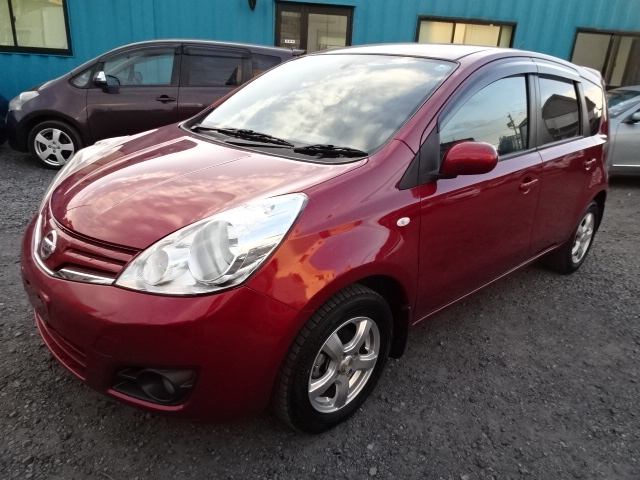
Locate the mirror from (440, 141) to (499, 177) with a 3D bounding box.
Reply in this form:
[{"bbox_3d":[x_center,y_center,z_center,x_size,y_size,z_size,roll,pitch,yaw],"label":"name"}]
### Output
[{"bbox_3d":[0.570,-0.309,1.708,0.128,0.146,0.217,-14,26,-40],"label":"mirror"}]

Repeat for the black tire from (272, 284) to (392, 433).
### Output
[{"bbox_3d":[0.055,0.461,1.759,0.579,0.579,0.178,-14,26,-40],"label":"black tire"}]

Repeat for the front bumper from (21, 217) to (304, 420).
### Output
[{"bbox_3d":[-0.819,0.202,1.863,0.533,0.494,1.650,-14,26,-40],"label":"front bumper"}]

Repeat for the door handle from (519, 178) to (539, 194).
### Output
[{"bbox_3d":[1.081,-0.289,2.300,0.207,0.064,0.059,-14,26,-40],"label":"door handle"}]

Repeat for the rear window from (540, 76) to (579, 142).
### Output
[{"bbox_3d":[1.457,-0.782,2.672,0.622,0.405,0.059,-14,14,-40],"label":"rear window"}]

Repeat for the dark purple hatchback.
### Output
[{"bbox_3d":[-2.168,-1.893,6.186,3.955,1.640,1.695,0,20,-9],"label":"dark purple hatchback"}]

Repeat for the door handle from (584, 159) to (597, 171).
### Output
[{"bbox_3d":[1.768,-0.495,2.905,0.207,0.064,0.059,-14,26,-40],"label":"door handle"}]

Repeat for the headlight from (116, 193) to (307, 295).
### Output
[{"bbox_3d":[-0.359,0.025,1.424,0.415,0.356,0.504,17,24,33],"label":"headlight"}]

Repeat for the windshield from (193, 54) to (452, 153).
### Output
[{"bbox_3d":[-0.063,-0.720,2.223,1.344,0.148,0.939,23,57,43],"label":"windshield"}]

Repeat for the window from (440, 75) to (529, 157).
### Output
[{"bbox_3d":[0.801,-0.605,2.106,0.869,0.428,0.069,-14,12,-40],"label":"window"}]

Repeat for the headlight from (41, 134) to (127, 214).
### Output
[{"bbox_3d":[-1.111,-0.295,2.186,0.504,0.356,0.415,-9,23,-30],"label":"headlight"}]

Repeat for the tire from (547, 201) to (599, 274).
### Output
[{"bbox_3d":[1.950,-0.027,3.423,0.579,0.579,0.178,-14,26,-40],"label":"tire"}]

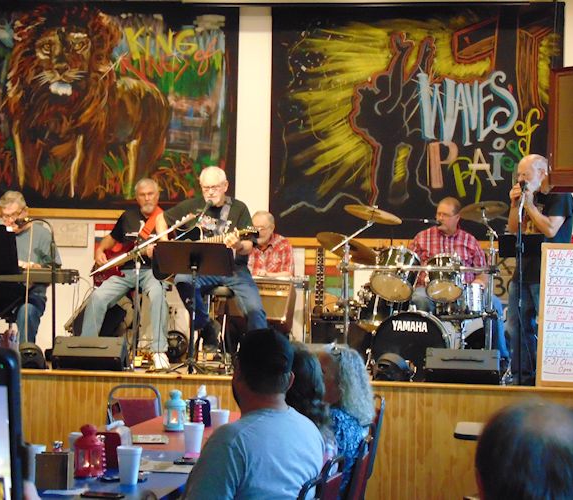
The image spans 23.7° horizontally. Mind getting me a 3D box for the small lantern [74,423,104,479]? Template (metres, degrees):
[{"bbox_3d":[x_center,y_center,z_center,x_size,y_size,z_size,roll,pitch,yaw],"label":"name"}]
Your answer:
[{"bbox_3d":[-0.777,0.797,5.400,0.122,0.205,0.122,1,-3,0],"label":"small lantern"}]

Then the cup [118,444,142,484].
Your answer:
[{"bbox_3d":[-0.596,0.819,5.200,0.094,0.140,0.094,1,-3,0],"label":"cup"}]

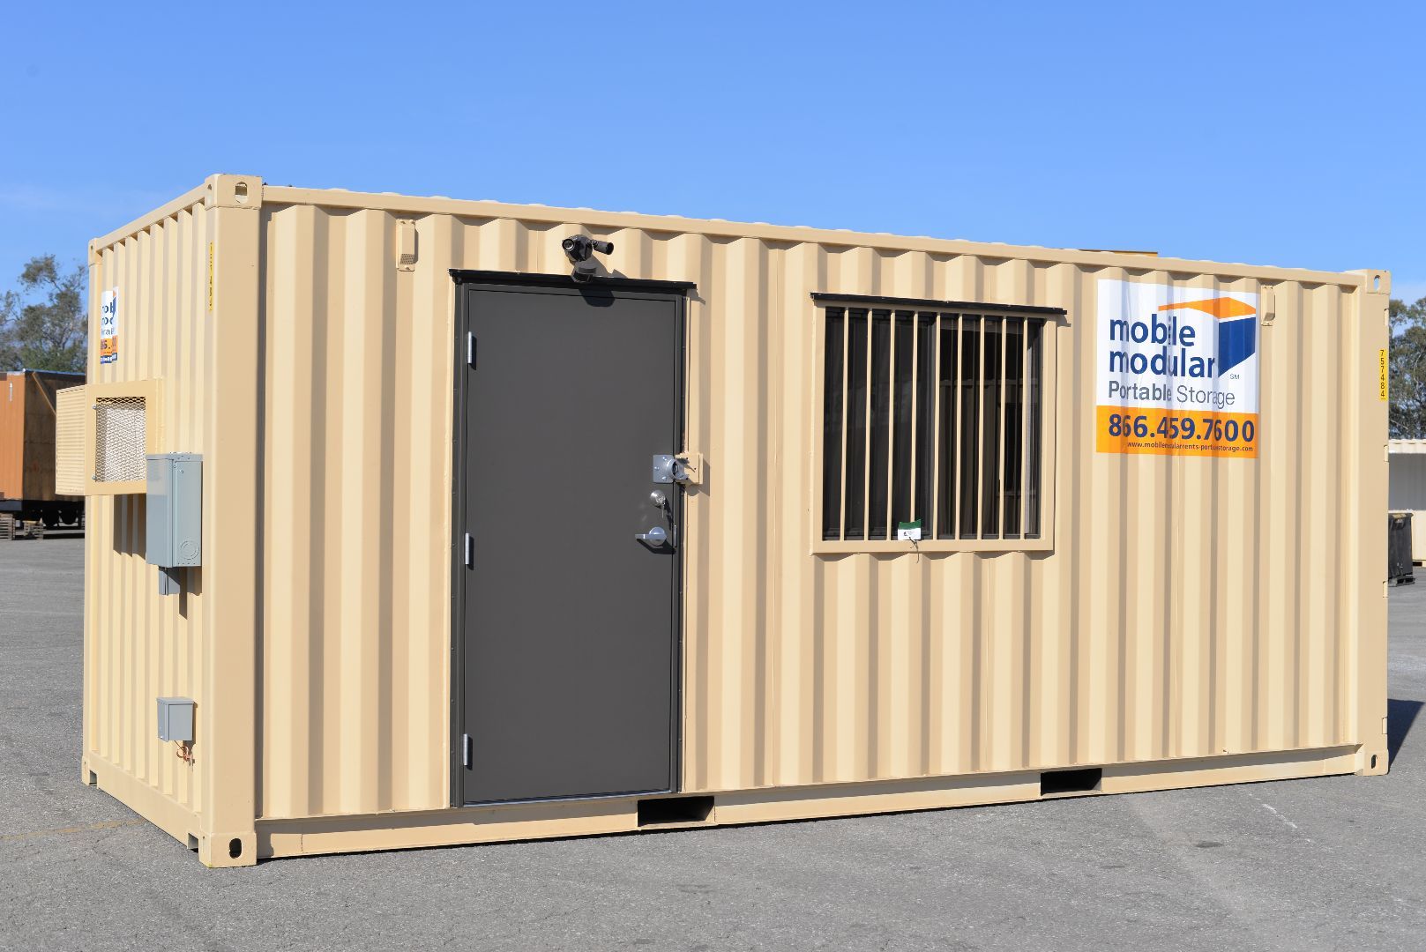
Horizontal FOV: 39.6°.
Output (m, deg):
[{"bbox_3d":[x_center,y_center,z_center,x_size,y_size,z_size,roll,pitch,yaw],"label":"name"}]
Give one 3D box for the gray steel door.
[{"bbox_3d":[-0.591,0.277,8.083,1.013,2.073,0.065,1,0,-28],"label":"gray steel door"}]

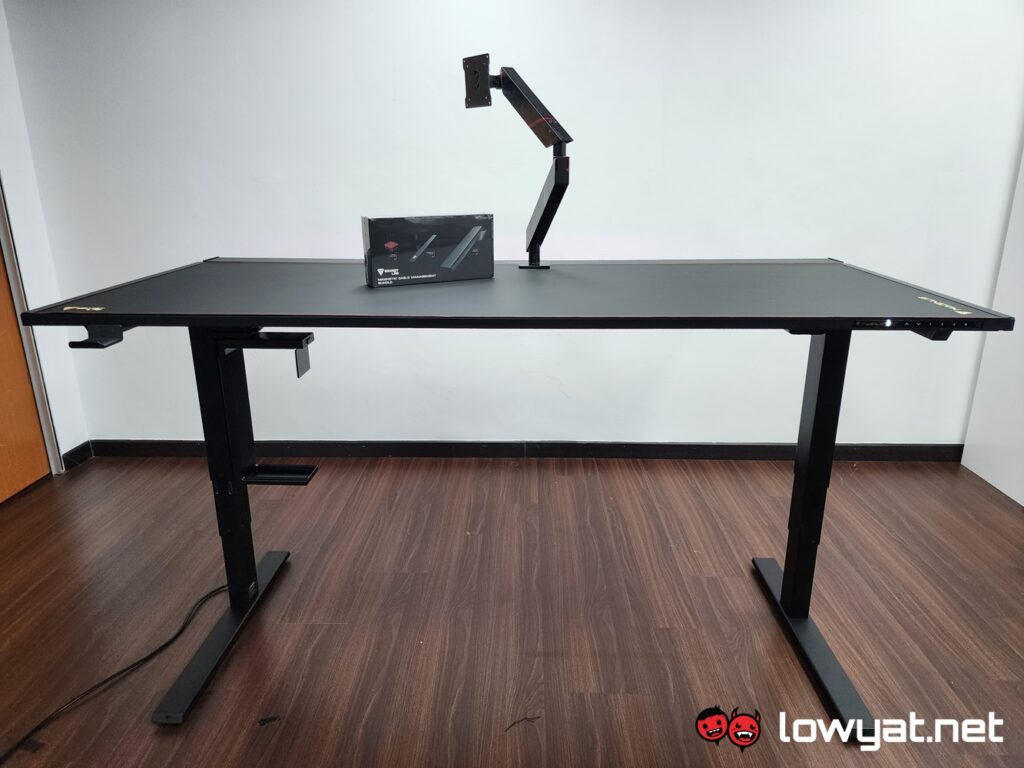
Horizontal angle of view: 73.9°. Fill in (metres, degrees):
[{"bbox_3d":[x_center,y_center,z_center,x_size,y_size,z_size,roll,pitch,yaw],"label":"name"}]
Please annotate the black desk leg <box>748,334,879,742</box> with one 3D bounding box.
[{"bbox_3d":[0.800,0.247,1.728,0.075,0.951,0.700,0,18,2],"label":"black desk leg"}]

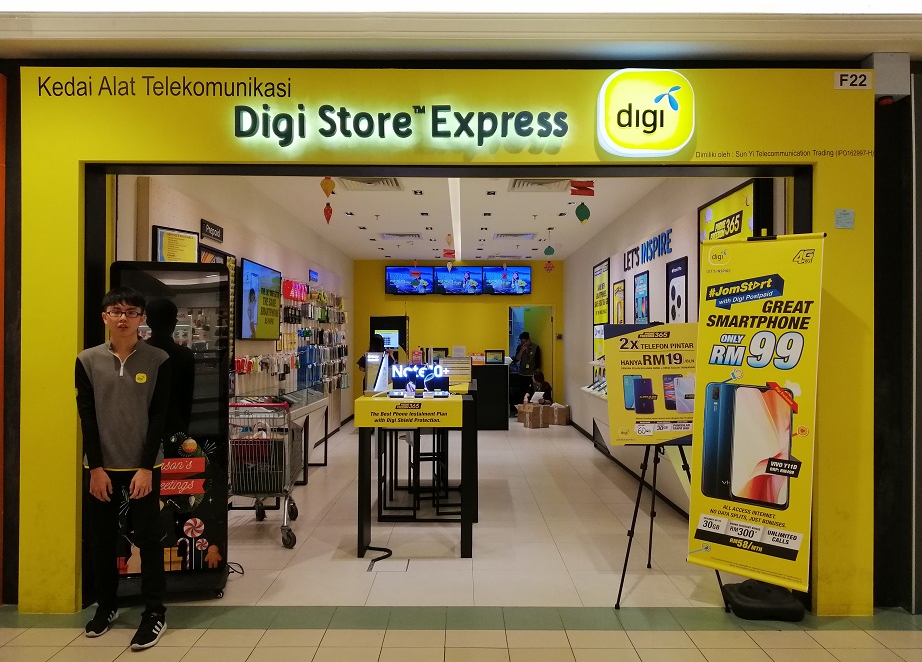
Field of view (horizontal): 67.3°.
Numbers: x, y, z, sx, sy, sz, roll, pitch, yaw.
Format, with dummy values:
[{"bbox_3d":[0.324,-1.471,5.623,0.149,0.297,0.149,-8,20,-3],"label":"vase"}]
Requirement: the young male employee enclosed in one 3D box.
[{"bbox_3d":[-1.662,0.642,3.430,0.450,1.720,0.340,0,-1,-16],"label":"young male employee"}]

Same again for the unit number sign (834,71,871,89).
[{"bbox_3d":[2.084,-1.330,3.680,0.199,0.094,0.010,0,-1,0],"label":"unit number sign"}]

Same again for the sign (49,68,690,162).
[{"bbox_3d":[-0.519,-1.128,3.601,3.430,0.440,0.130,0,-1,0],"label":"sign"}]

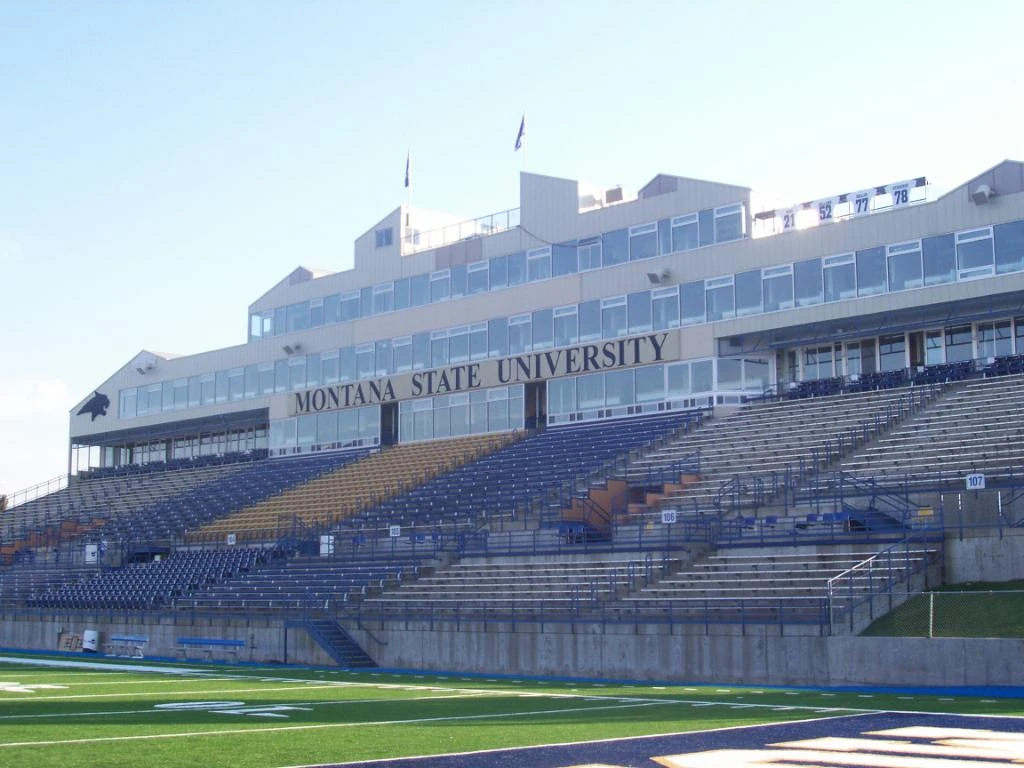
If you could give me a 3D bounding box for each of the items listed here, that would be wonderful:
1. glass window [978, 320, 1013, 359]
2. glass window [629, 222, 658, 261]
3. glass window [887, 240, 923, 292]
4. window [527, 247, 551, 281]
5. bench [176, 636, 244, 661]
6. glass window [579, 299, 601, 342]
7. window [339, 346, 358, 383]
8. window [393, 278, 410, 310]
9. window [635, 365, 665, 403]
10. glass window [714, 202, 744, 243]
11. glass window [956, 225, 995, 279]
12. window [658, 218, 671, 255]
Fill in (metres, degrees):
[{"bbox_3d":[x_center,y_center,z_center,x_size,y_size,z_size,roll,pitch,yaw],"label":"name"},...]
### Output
[{"bbox_3d":[18.494,-1.590,59.927,0.100,1.597,1.474,8,-11,-44],"label":"glass window"},{"bbox_3d":[6.224,-6.731,74.280,0.100,1.700,1.866,8,-11,-44],"label":"glass window"},{"bbox_3d":[14.658,-4.387,58.422,0.100,1.792,1.524,8,-11,-44],"label":"glass window"},{"bbox_3d":[1.334,-6.033,79.188,0.100,1.700,1.696,8,-11,-44],"label":"window"},{"bbox_3d":[-9.908,8.653,51.003,0.480,0.720,3.870,8,-11,-44],"label":"bench"},{"bbox_3d":[3.763,-3.010,75.980,0.100,1.908,1.497,8,-11,-44],"label":"glass window"},{"bbox_3d":[-9.328,-1.152,89.409,0.100,1.980,1.823,8,-11,-44],"label":"window"},{"bbox_3d":[-6.060,-4.919,86.728,0.150,1.780,1.370,7,-11,-44],"label":"window"},{"bbox_3d":[5.909,-0.006,67.006,0.100,1.459,1.681,8,-11,-44],"label":"window"},{"bbox_3d":[9.857,-7.237,70.961,0.120,1.670,1.709,8,-11,-44],"label":"glass window"},{"bbox_3d":[18.128,-5.018,61.317,0.100,2.019,1.729,8,-11,-44],"label":"glass window"},{"bbox_3d":[7.116,-6.790,73.036,0.100,1.692,0.819,8,-11,-44],"label":"window"}]

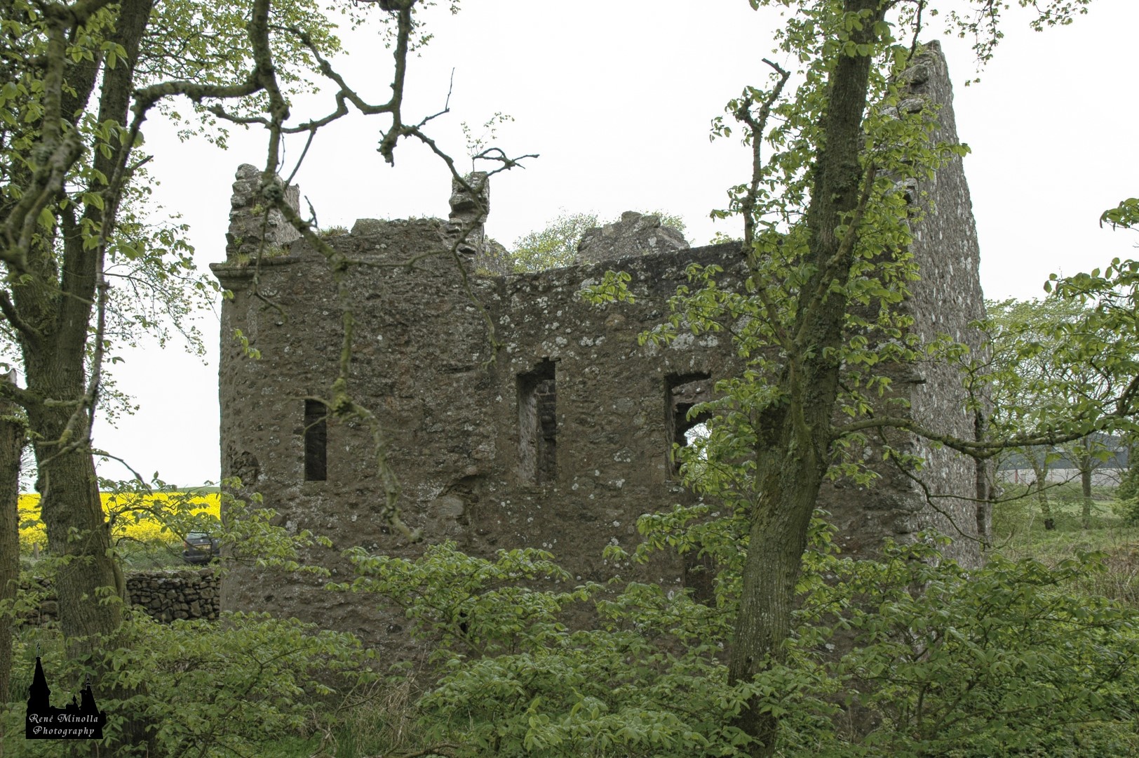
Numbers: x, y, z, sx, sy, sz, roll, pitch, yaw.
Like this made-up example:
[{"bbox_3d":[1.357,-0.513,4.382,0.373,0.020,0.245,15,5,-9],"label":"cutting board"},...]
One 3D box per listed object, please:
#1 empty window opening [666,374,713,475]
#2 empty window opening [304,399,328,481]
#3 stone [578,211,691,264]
[{"bbox_3d":[1.682,0.623,13.808,0.685,1.378,0.500,-2,-5,29],"label":"empty window opening"},{"bbox_3d":[-3.895,0.958,16.623,0.462,1.329,0.450,-2,-5,25],"label":"empty window opening"},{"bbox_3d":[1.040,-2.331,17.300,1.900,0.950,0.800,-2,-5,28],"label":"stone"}]

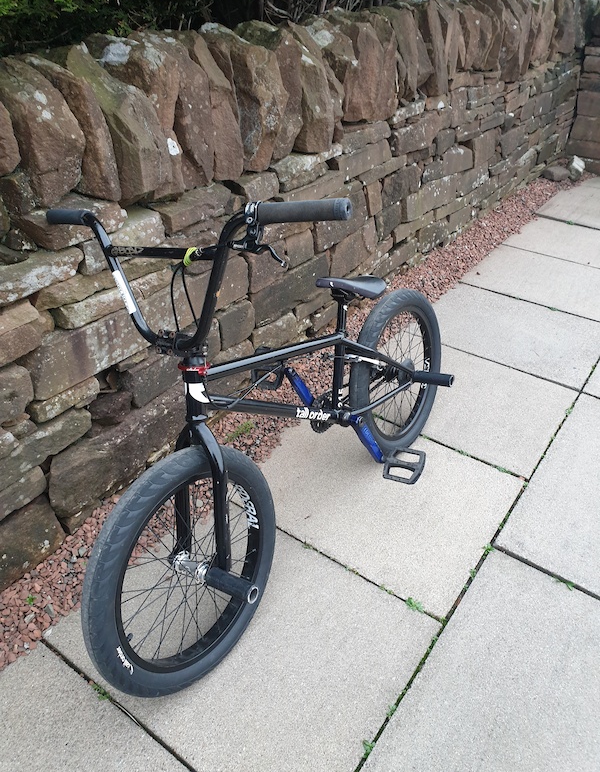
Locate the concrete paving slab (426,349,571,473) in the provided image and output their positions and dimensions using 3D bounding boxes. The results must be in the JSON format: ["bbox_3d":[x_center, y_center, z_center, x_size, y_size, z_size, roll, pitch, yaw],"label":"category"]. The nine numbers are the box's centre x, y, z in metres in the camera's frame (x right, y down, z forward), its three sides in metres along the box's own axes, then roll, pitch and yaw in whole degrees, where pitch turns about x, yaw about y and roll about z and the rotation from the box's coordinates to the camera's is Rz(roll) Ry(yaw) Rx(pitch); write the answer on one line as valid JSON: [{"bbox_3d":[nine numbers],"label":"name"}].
[{"bbox_3d":[0.575,0.048,2.252,0.750,0.045,0.598,23,41,28],"label":"concrete paving slab"}]

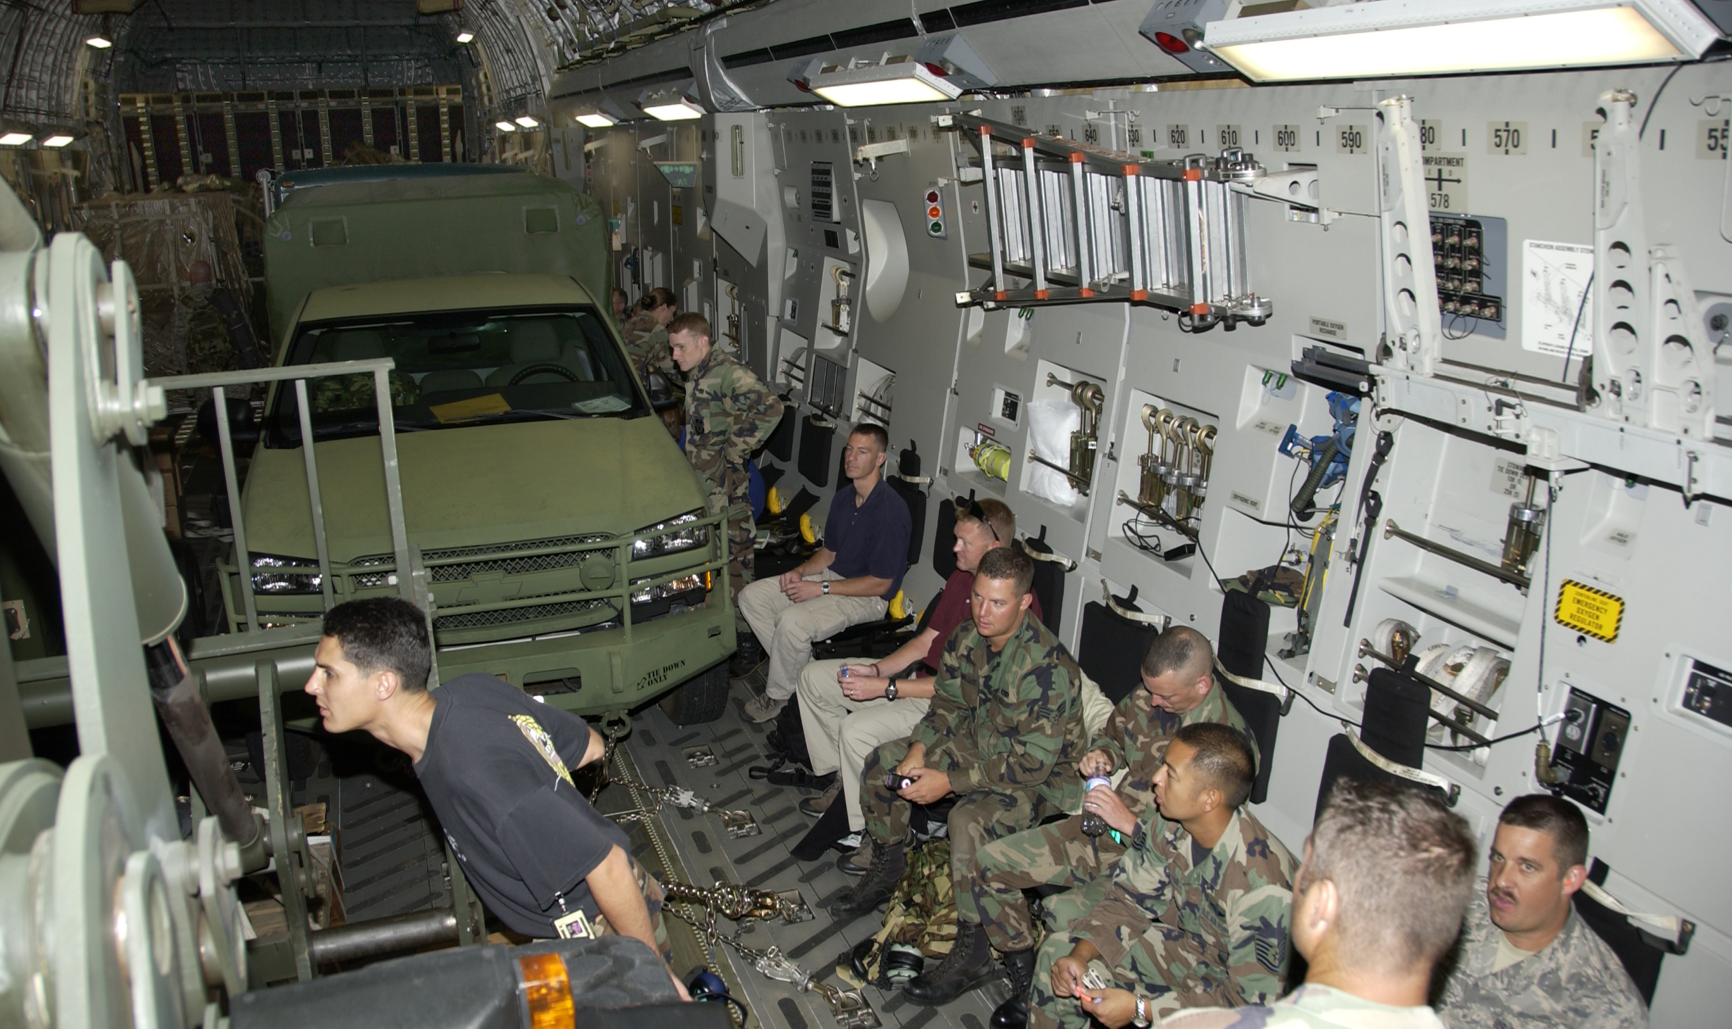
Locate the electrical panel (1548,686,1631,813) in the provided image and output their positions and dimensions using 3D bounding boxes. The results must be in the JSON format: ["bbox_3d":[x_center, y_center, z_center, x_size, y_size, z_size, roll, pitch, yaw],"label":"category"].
[{"bbox_3d":[1.635,0.532,2.909,0.050,0.245,0.155,0,15,-23],"label":"electrical panel"}]

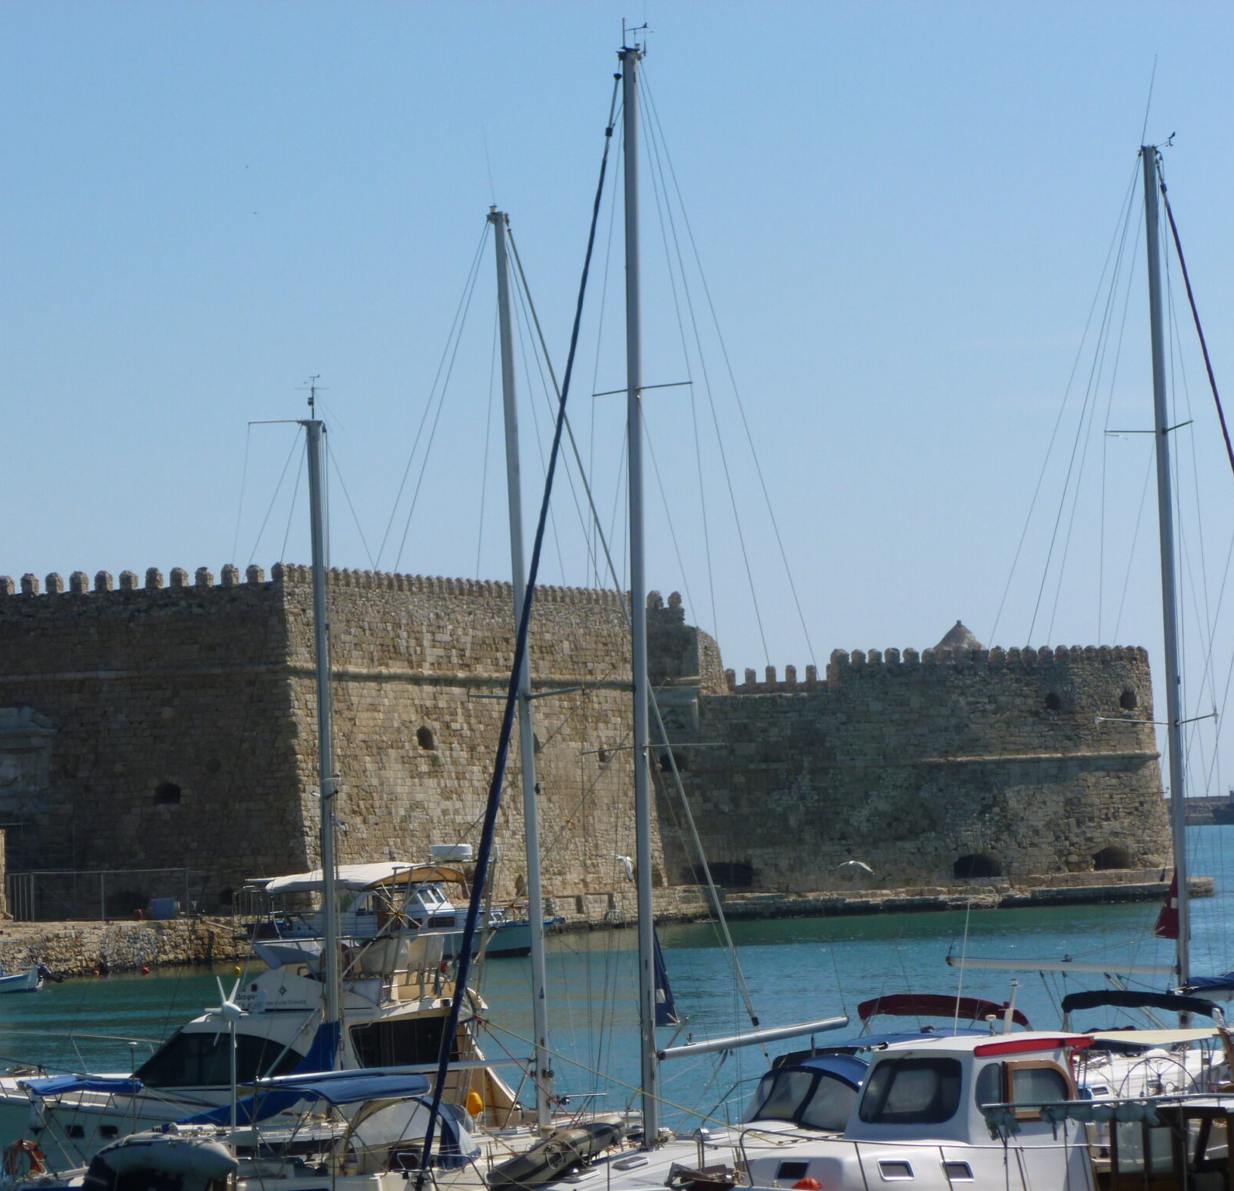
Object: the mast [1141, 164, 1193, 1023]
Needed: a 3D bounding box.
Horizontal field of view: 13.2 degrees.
[{"bbox_3d":[6.847,0.168,66.193,0.130,11.541,0.170,-4,-3,41],"label":"mast"}]

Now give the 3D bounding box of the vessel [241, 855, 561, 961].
[{"bbox_3d":[-8.252,11.981,204.000,11.500,3.900,3.400,-3,-3,28],"label":"vessel"}]

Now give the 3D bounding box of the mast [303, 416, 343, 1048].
[{"bbox_3d":[-3.643,2.057,66.143,0.130,8.528,0.170,-4,-3,41],"label":"mast"}]

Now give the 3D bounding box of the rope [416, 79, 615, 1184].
[{"bbox_3d":[-0.993,0.171,55.950,0.120,12.223,0.120,-6,-22,41],"label":"rope"}]

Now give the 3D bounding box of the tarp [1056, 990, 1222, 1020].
[{"bbox_3d":[5.634,4.394,57.200,1.950,0.280,0.280,-4,-3,41],"label":"tarp"}]

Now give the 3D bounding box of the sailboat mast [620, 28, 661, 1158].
[{"bbox_3d":[0.260,-0.026,57.316,0.140,11.884,0.180,-4,-4,41],"label":"sailboat mast"}]

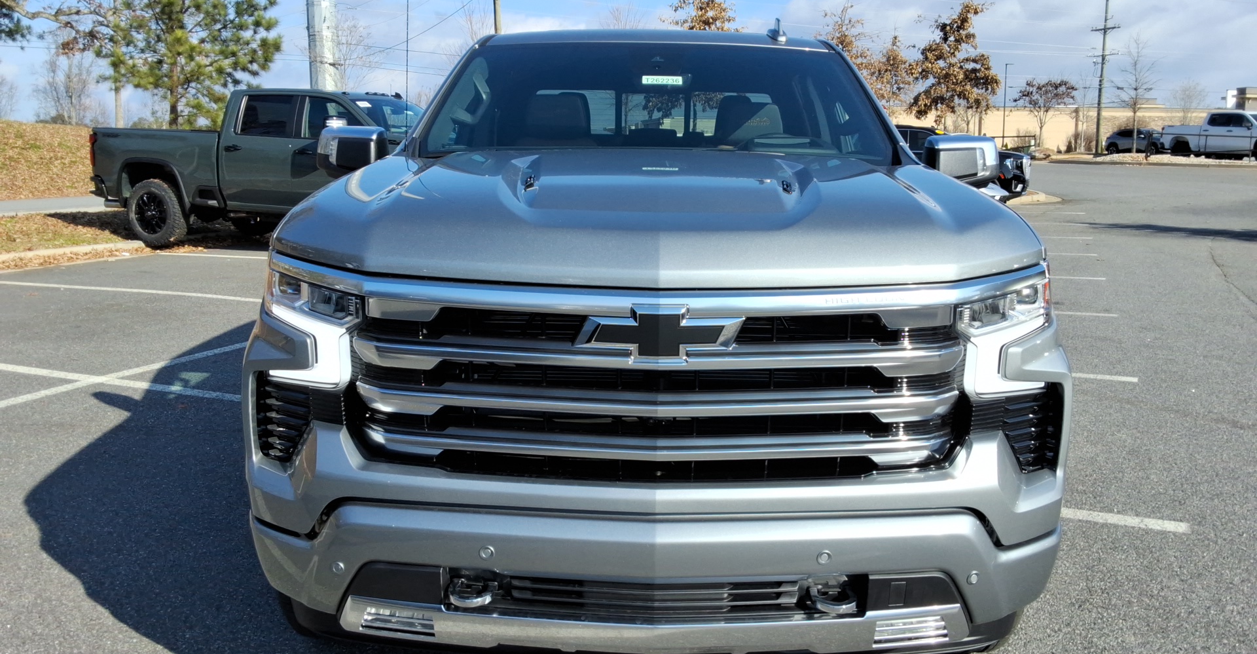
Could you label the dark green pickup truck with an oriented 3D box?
[{"bbox_3d":[-3.901,-2.021,13.107,6.350,2.050,2.080,5,11,22],"label":"dark green pickup truck"}]

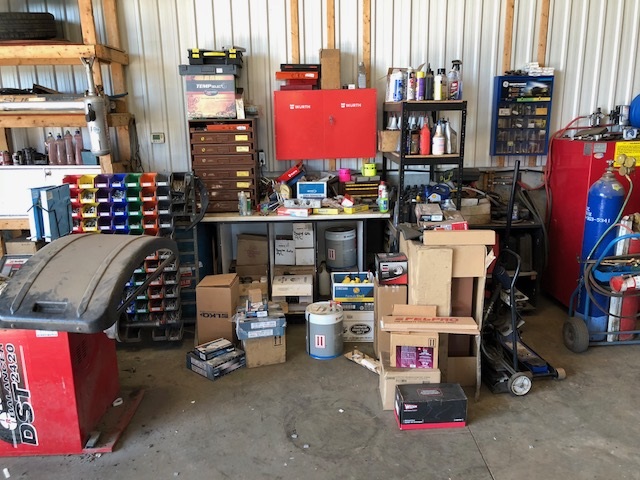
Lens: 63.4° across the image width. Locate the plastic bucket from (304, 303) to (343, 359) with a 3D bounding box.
[{"bbox_3d":[0.029,0.684,3.905,0.287,0.348,0.287,-1,13,0],"label":"plastic bucket"}]

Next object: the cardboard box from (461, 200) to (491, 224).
[{"bbox_3d":[1.318,-0.256,4.500,0.265,0.198,0.260,-1,13,0],"label":"cardboard box"}]

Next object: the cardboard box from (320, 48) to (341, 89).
[{"bbox_3d":[0.091,-1.477,4.513,0.164,0.325,0.170,-2,14,-2],"label":"cardboard box"}]

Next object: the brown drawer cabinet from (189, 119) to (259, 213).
[{"bbox_3d":[-0.782,-0.634,4.369,0.513,0.747,0.380,-1,13,-2],"label":"brown drawer cabinet"}]

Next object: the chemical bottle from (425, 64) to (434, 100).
[{"bbox_3d":[0.840,-1.204,3.952,0.067,0.273,0.067,-1,13,0],"label":"chemical bottle"}]

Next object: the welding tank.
[{"bbox_3d":[2.112,0.098,3.900,0.232,1.340,0.232,-1,14,-1],"label":"welding tank"}]

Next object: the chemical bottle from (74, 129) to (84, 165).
[{"bbox_3d":[-1.929,-0.743,4.150,0.066,0.275,0.066,-1,14,-1],"label":"chemical bottle"}]

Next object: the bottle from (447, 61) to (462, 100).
[{"bbox_3d":[1.005,-1.181,3.834,0.103,0.285,0.065,3,14,15],"label":"bottle"}]

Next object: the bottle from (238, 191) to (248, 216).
[{"bbox_3d":[-0.615,-0.294,4.165,0.063,0.205,0.063,-1,14,1],"label":"bottle"}]

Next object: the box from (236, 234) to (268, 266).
[{"bbox_3d":[-0.617,0.090,4.862,0.276,0.232,0.260,-1,13,-2],"label":"box"}]

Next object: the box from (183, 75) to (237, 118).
[{"bbox_3d":[-0.914,-1.212,4.420,0.405,0.340,0.310,-3,14,-7],"label":"box"}]

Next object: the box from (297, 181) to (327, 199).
[{"bbox_3d":[-0.070,-0.462,4.742,0.267,0.158,0.190,-1,14,-1],"label":"box"}]

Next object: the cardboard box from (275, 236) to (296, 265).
[{"bbox_3d":[-0.300,0.091,4.496,0.175,0.215,0.180,-1,14,1],"label":"cardboard box"}]

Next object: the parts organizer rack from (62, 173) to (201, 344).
[{"bbox_3d":[-1.382,0.147,3.877,0.880,1.280,0.380,-1,14,1],"label":"parts organizer rack"}]

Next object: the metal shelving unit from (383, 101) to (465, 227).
[{"bbox_3d":[0.822,-0.213,4.314,0.471,1.800,0.772,-2,14,-3],"label":"metal shelving unit"}]

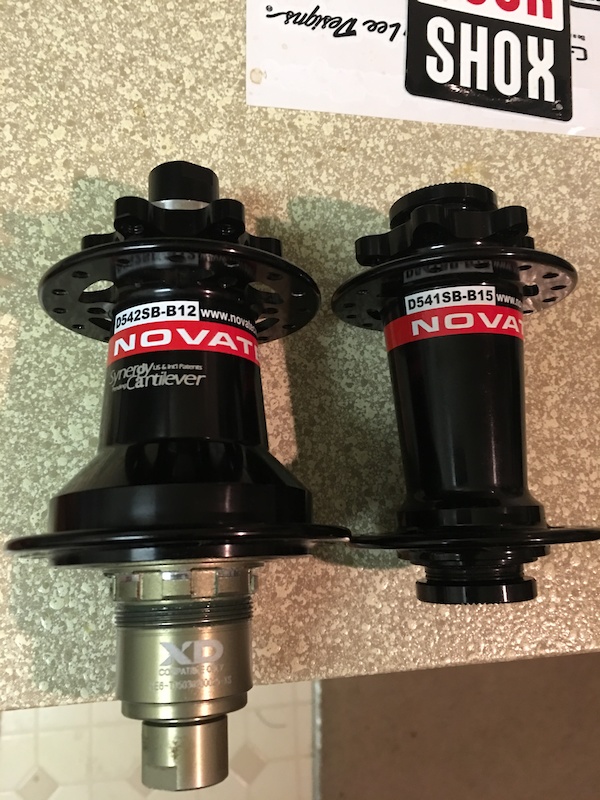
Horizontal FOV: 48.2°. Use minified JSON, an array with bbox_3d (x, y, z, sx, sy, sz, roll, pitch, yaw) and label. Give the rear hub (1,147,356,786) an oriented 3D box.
[{"bbox_3d":[-0.028,0.012,0.166,0.079,0.079,0.147,0,76,-9],"label":"rear hub"}]

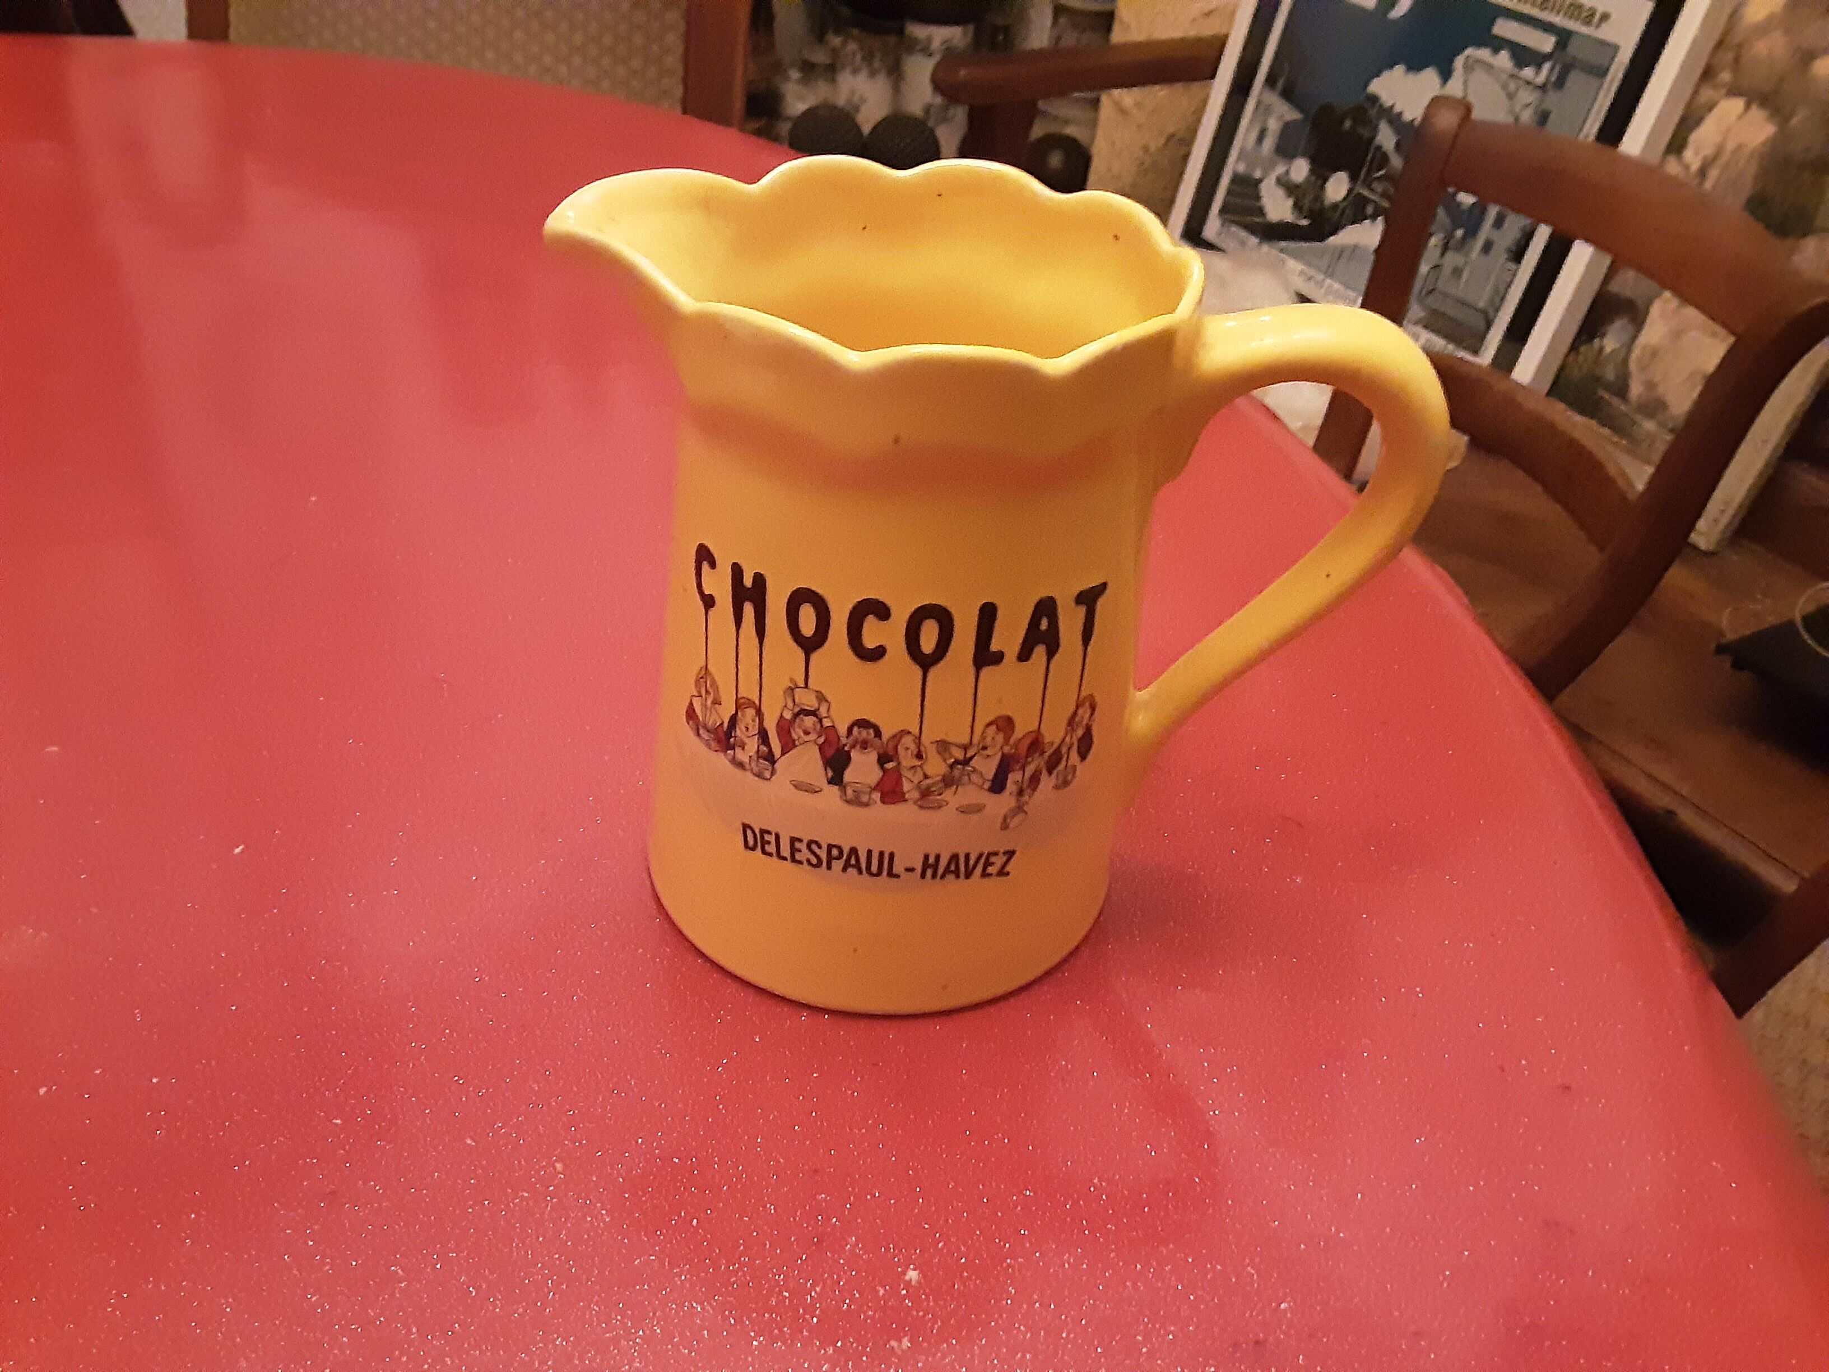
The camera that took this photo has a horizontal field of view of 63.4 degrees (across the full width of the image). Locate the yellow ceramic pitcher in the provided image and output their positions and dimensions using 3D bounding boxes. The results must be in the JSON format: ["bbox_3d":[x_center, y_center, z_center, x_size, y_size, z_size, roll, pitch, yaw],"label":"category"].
[{"bbox_3d":[0.015,-0.023,0.349,0.191,0.164,0.124,6,36,2],"label":"yellow ceramic pitcher"}]

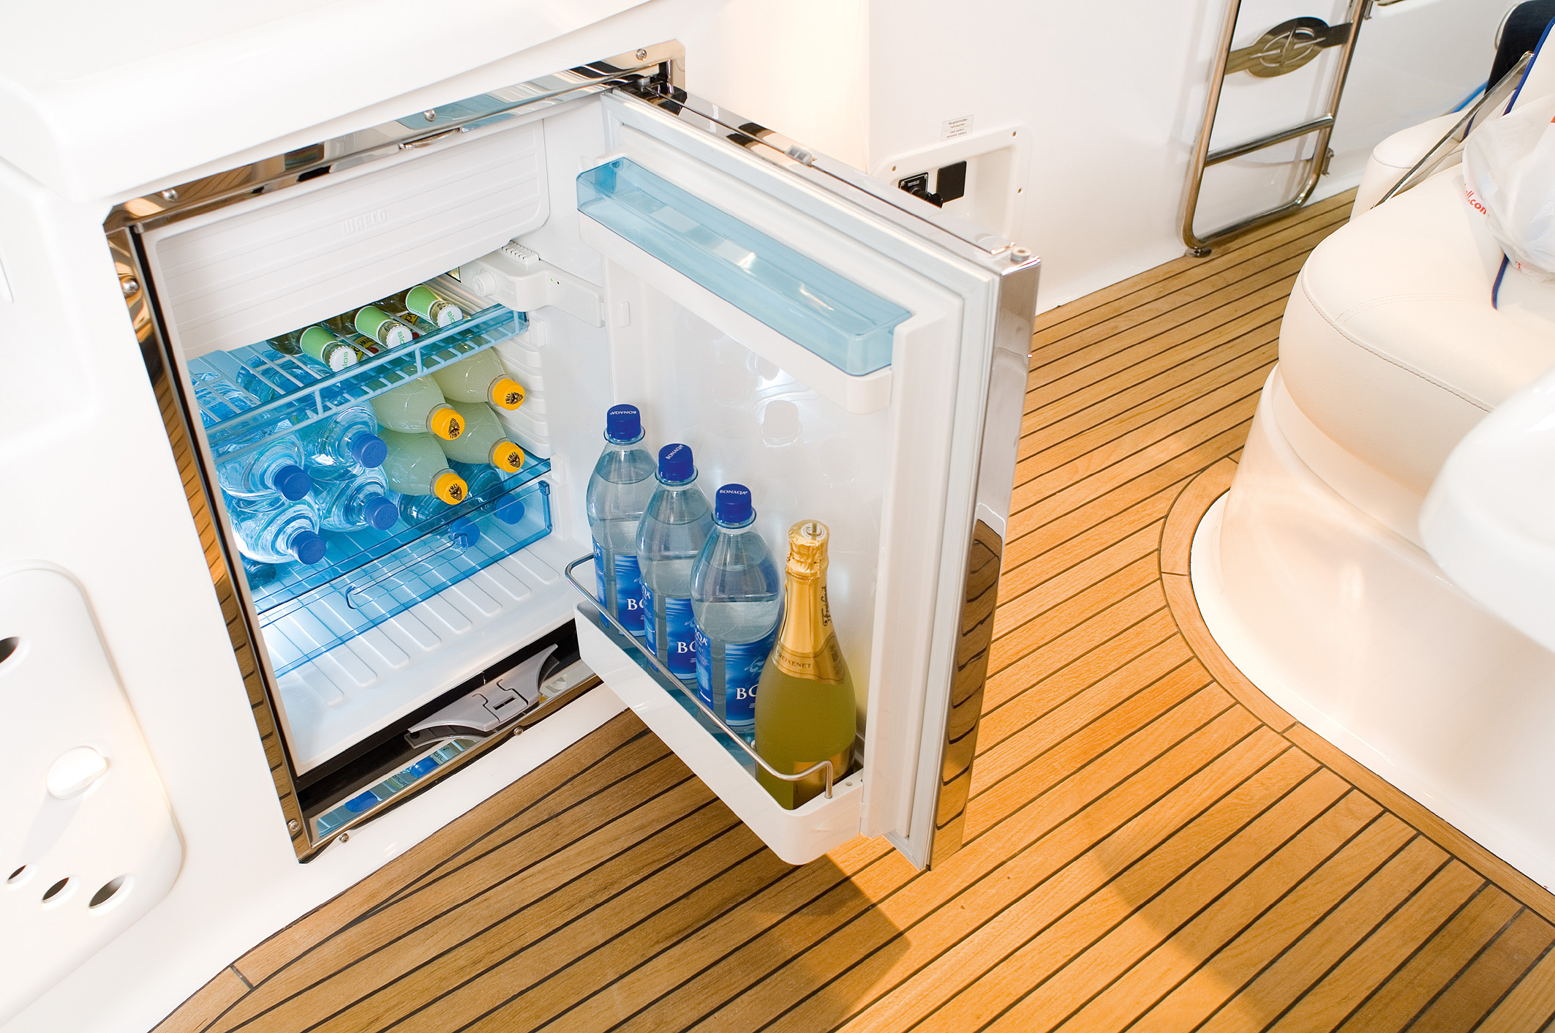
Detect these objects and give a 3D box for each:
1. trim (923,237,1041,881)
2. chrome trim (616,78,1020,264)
[{"bbox_3d":[0.161,0.078,1.076,0.042,0.630,0.015,-25,44,-30],"label":"trim"},{"bbox_3d":[0.016,-0.281,1.041,0.042,0.015,0.466,-25,44,-30],"label":"chrome trim"}]

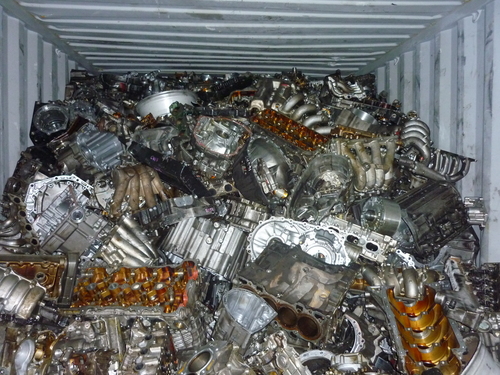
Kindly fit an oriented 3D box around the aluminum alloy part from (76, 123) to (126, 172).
[{"bbox_3d":[-0.826,-0.222,2.650,0.210,0.250,0.230,-34,20,-25],"label":"aluminum alloy part"}]

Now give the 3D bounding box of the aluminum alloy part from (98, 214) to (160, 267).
[{"bbox_3d":[-0.514,0.226,2.050,0.200,0.200,0.110,-40,-21,-23],"label":"aluminum alloy part"}]

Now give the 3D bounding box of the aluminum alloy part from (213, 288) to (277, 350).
[{"bbox_3d":[-0.018,0.430,1.540,0.170,0.160,0.140,16,35,-13],"label":"aluminum alloy part"}]

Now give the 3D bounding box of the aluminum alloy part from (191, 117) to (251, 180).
[{"bbox_3d":[-0.165,-0.212,2.660,0.320,0.300,0.250,-1,-28,3],"label":"aluminum alloy part"}]

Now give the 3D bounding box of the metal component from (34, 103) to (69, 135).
[{"bbox_3d":[-1.105,-0.381,2.650,0.180,0.170,0.120,0,-9,-10],"label":"metal component"}]

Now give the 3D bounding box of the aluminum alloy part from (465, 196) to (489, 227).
[{"bbox_3d":[1.083,0.120,2.290,0.125,0.150,0.130,4,3,17],"label":"aluminum alloy part"}]

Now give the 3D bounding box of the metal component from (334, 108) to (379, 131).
[{"bbox_3d":[0.677,-0.432,3.030,0.270,0.130,0.180,5,18,-5],"label":"metal component"}]

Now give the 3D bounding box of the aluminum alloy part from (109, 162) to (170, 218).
[{"bbox_3d":[-0.547,0.009,2.380,0.280,0.270,0.140,0,-30,0],"label":"aluminum alloy part"}]

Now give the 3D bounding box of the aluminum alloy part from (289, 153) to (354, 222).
[{"bbox_3d":[0.370,0.005,2.500,0.310,0.330,0.260,5,-6,7],"label":"aluminum alloy part"}]

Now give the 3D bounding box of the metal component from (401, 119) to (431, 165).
[{"bbox_3d":[0.994,-0.282,2.880,0.170,0.110,0.300,11,41,4],"label":"metal component"}]

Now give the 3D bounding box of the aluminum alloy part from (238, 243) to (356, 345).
[{"bbox_3d":[0.171,0.381,1.799,0.359,0.149,0.269,18,34,22],"label":"aluminum alloy part"}]

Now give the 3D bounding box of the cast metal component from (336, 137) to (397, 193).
[{"bbox_3d":[0.635,-0.132,2.620,0.340,0.310,0.140,2,-25,-2],"label":"cast metal component"}]

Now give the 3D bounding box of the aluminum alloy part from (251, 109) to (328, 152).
[{"bbox_3d":[0.225,-0.320,2.720,0.450,0.120,0.190,27,33,19],"label":"aluminum alloy part"}]

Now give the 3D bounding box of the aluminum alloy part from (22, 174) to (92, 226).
[{"bbox_3d":[-0.912,0.061,2.300,0.320,0.250,0.140,-1,-20,-16],"label":"aluminum alloy part"}]

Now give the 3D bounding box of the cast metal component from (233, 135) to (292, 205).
[{"bbox_3d":[0.077,-0.108,2.620,0.160,0.360,0.320,-28,1,27],"label":"cast metal component"}]

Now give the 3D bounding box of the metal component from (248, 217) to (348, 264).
[{"bbox_3d":[0.203,0.252,2.000,0.410,0.280,0.130,11,-21,5],"label":"metal component"}]

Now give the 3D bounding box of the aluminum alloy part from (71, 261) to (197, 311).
[{"bbox_3d":[-0.419,0.367,1.800,0.460,0.110,0.190,0,39,-4],"label":"aluminum alloy part"}]

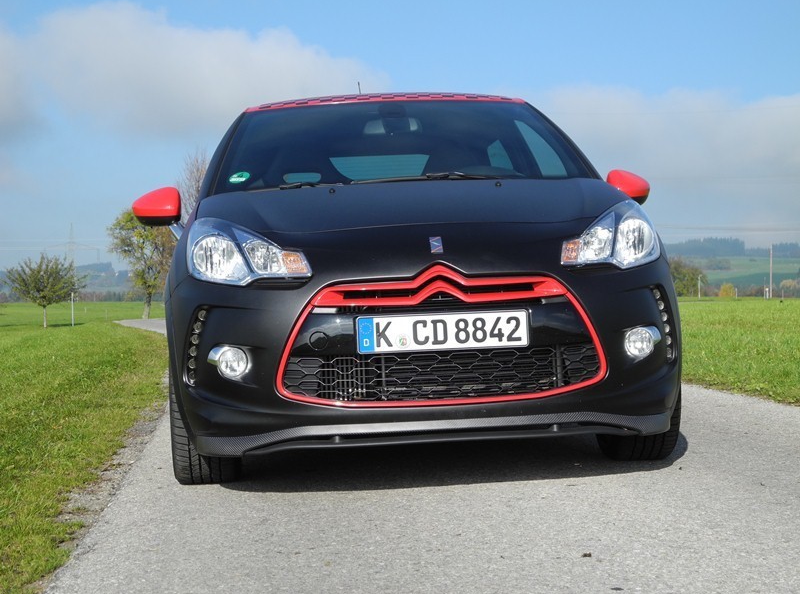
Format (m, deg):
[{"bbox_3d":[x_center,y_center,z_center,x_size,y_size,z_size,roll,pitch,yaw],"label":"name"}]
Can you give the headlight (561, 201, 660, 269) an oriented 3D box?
[{"bbox_3d":[0.672,-0.197,5.744,0.405,0.250,0.540,-2,-1,-5],"label":"headlight"}]

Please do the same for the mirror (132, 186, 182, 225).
[{"bbox_3d":[-0.924,-0.346,6.720,0.190,0.145,0.150,-2,-1,-5],"label":"mirror"}]

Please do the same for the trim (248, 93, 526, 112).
[{"bbox_3d":[-0.056,-0.790,7.027,1.130,0.067,0.330,-2,-1,-5],"label":"trim"}]

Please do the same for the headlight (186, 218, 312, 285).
[{"bbox_3d":[-0.498,-0.146,5.642,0.405,0.250,0.540,-2,-1,-5],"label":"headlight"}]

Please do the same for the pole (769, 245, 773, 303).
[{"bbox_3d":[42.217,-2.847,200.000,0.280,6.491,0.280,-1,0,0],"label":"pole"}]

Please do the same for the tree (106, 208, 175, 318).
[{"bbox_3d":[-10.825,-1.484,75.000,3.245,4.847,3.245,-1,0,0],"label":"tree"}]

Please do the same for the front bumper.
[{"bbox_3d":[0.114,0.169,5.556,1.710,0.590,0.600,-2,-1,-5],"label":"front bumper"}]

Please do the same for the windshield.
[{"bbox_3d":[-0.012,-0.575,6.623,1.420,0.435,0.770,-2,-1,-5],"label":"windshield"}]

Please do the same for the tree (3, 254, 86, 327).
[{"bbox_3d":[-10.120,-0.185,50.000,2.391,2.107,2.391,-1,0,0],"label":"tree"}]

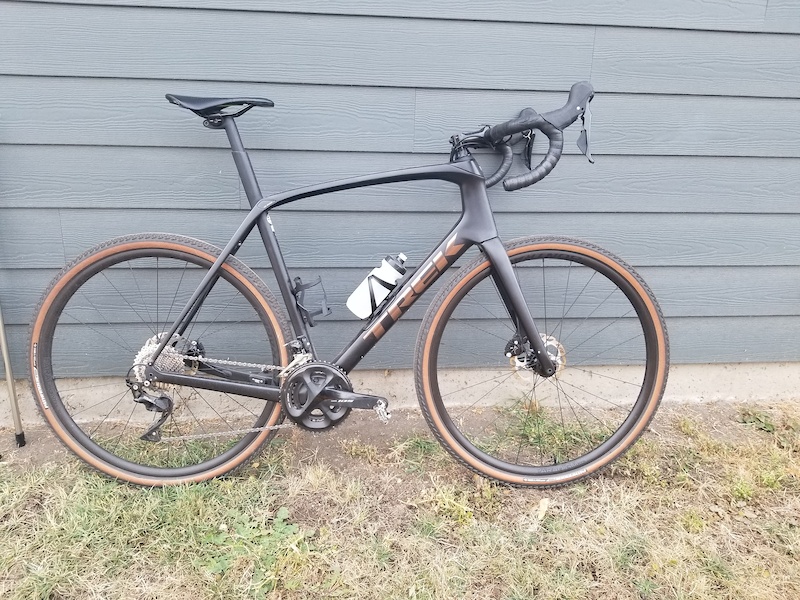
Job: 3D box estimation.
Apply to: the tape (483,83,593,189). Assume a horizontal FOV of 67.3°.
[{"bbox_3d":[0.310,-0.402,1.552,0.213,0.248,0.464,0,9,-5],"label":"tape"}]

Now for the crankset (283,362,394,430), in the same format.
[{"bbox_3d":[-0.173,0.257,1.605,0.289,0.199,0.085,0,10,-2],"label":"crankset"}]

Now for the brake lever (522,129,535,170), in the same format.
[{"bbox_3d":[0.378,-0.446,1.769,0.040,0.135,0.030,0,9,-5],"label":"brake lever"}]

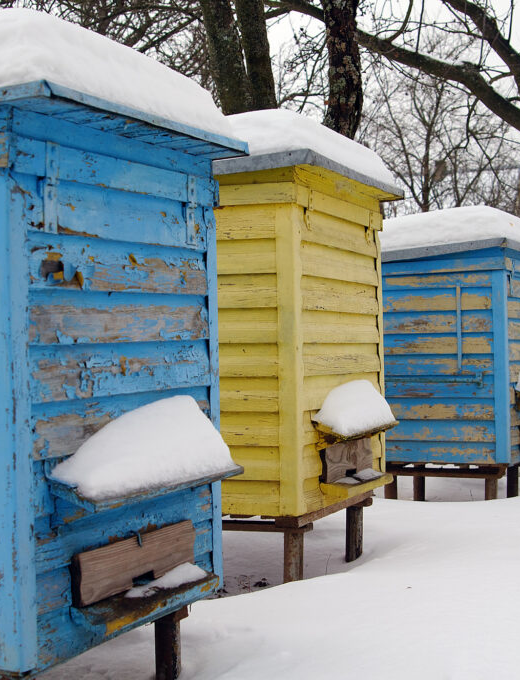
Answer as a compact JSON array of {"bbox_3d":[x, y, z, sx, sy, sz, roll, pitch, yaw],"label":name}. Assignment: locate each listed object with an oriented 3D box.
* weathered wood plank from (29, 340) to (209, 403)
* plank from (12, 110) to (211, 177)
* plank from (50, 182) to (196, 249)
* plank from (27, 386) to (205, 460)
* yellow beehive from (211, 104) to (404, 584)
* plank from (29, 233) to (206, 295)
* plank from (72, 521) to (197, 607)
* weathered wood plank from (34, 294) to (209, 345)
[{"bbox_3d":[-0.233,0.048,2.066,0.020,0.088,0.557,-1,0,27],"label":"weathered wood plank"},{"bbox_3d":[-0.242,-0.332,2.067,0.020,0.036,0.614,-1,0,27],"label":"plank"},{"bbox_3d":[-0.236,-0.213,2.071,0.020,0.087,0.510,-1,0,27],"label":"plank"},{"bbox_3d":[-0.231,0.136,2.066,0.020,0.088,0.557,-1,0,27],"label":"plank"},{"bbox_3d":[-0.059,0.016,3.281,0.713,1.230,0.698,-1,0,24],"label":"yellow beehive"},{"bbox_3d":[-0.237,-0.126,2.067,0.020,0.086,0.557,-1,0,27],"label":"plank"},{"bbox_3d":[-0.214,0.378,2.042,0.028,0.090,0.356,-1,0,27],"label":"plank"},{"bbox_3d":[-0.235,-0.040,2.066,0.020,0.087,0.557,-1,0,27],"label":"weathered wood plank"}]

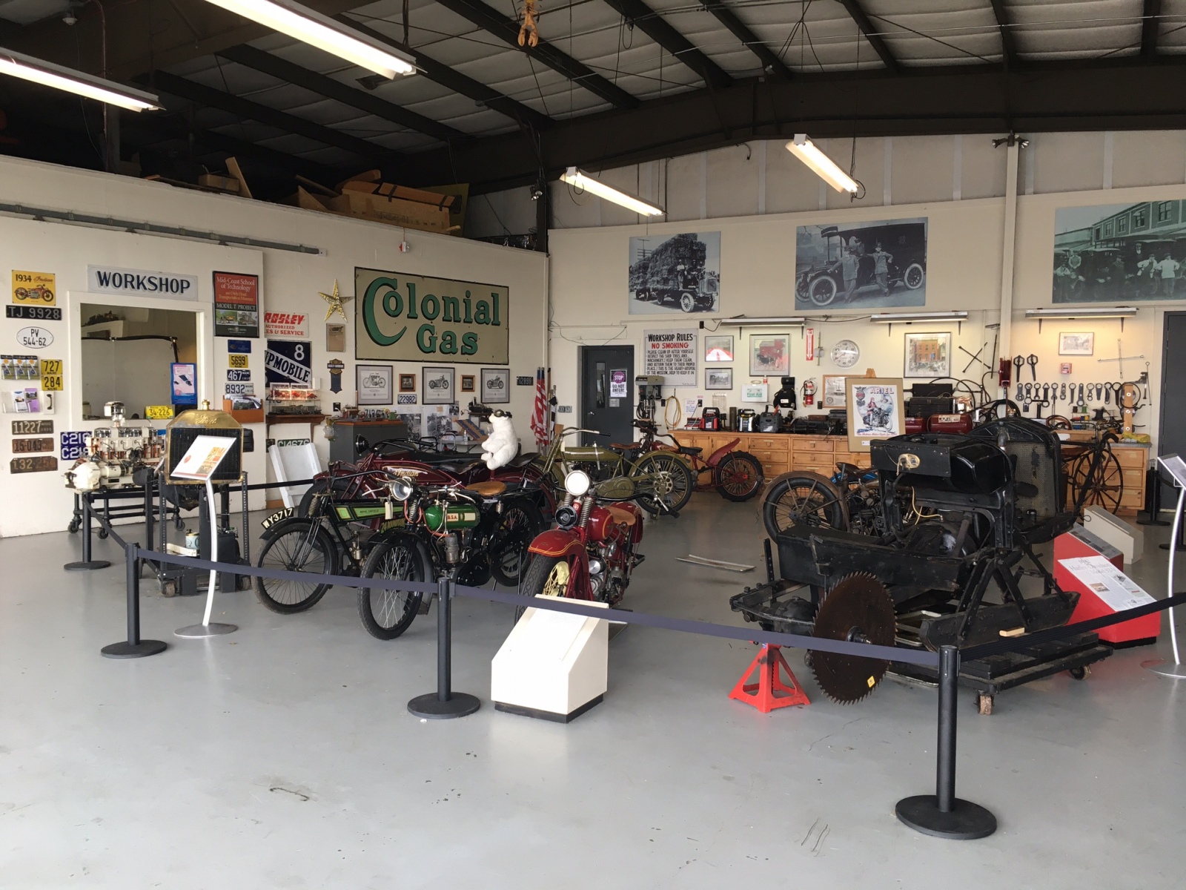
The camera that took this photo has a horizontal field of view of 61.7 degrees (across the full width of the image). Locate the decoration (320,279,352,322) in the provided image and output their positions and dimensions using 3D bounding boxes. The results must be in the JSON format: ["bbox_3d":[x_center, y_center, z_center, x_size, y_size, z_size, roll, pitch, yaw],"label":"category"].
[{"bbox_3d":[-3.252,-1.810,12.514,0.080,0.535,0.545,3,4,37],"label":"decoration"}]

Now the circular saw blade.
[{"bbox_3d":[1.149,0.844,4.350,0.580,0.580,0.020,-2,4,-37],"label":"circular saw blade"}]

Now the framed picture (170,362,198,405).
[{"bbox_3d":[-4.599,-0.688,11.178,0.020,0.470,0.315,3,4,37],"label":"framed picture"}]

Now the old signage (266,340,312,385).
[{"bbox_3d":[-3.813,-0.984,12.221,0.020,0.610,0.914,3,4,36],"label":"old signage"}]

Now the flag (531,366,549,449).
[{"bbox_3d":[-0.829,-0.582,15.600,0.280,1.280,0.180,0,3,-14],"label":"flag"}]

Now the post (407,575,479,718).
[{"bbox_3d":[-0.689,0.917,4.600,0.335,0.603,0.335,0,3,0],"label":"post"}]

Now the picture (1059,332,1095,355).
[{"bbox_3d":[6.070,-1.267,12.473,0.388,0.281,0.030,2,4,27],"label":"picture"}]

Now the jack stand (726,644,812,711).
[{"bbox_3d":[0.846,1.062,4.738,0.260,0.320,0.260,-2,4,-31],"label":"jack stand"}]

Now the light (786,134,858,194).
[{"bbox_3d":[2.595,-3.096,10.982,0.285,0.130,2.450,2,4,26],"label":"light"}]

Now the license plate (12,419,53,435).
[{"bbox_3d":[-5.387,-0.169,9.562,0.010,0.131,0.378,3,4,37],"label":"license plate"}]

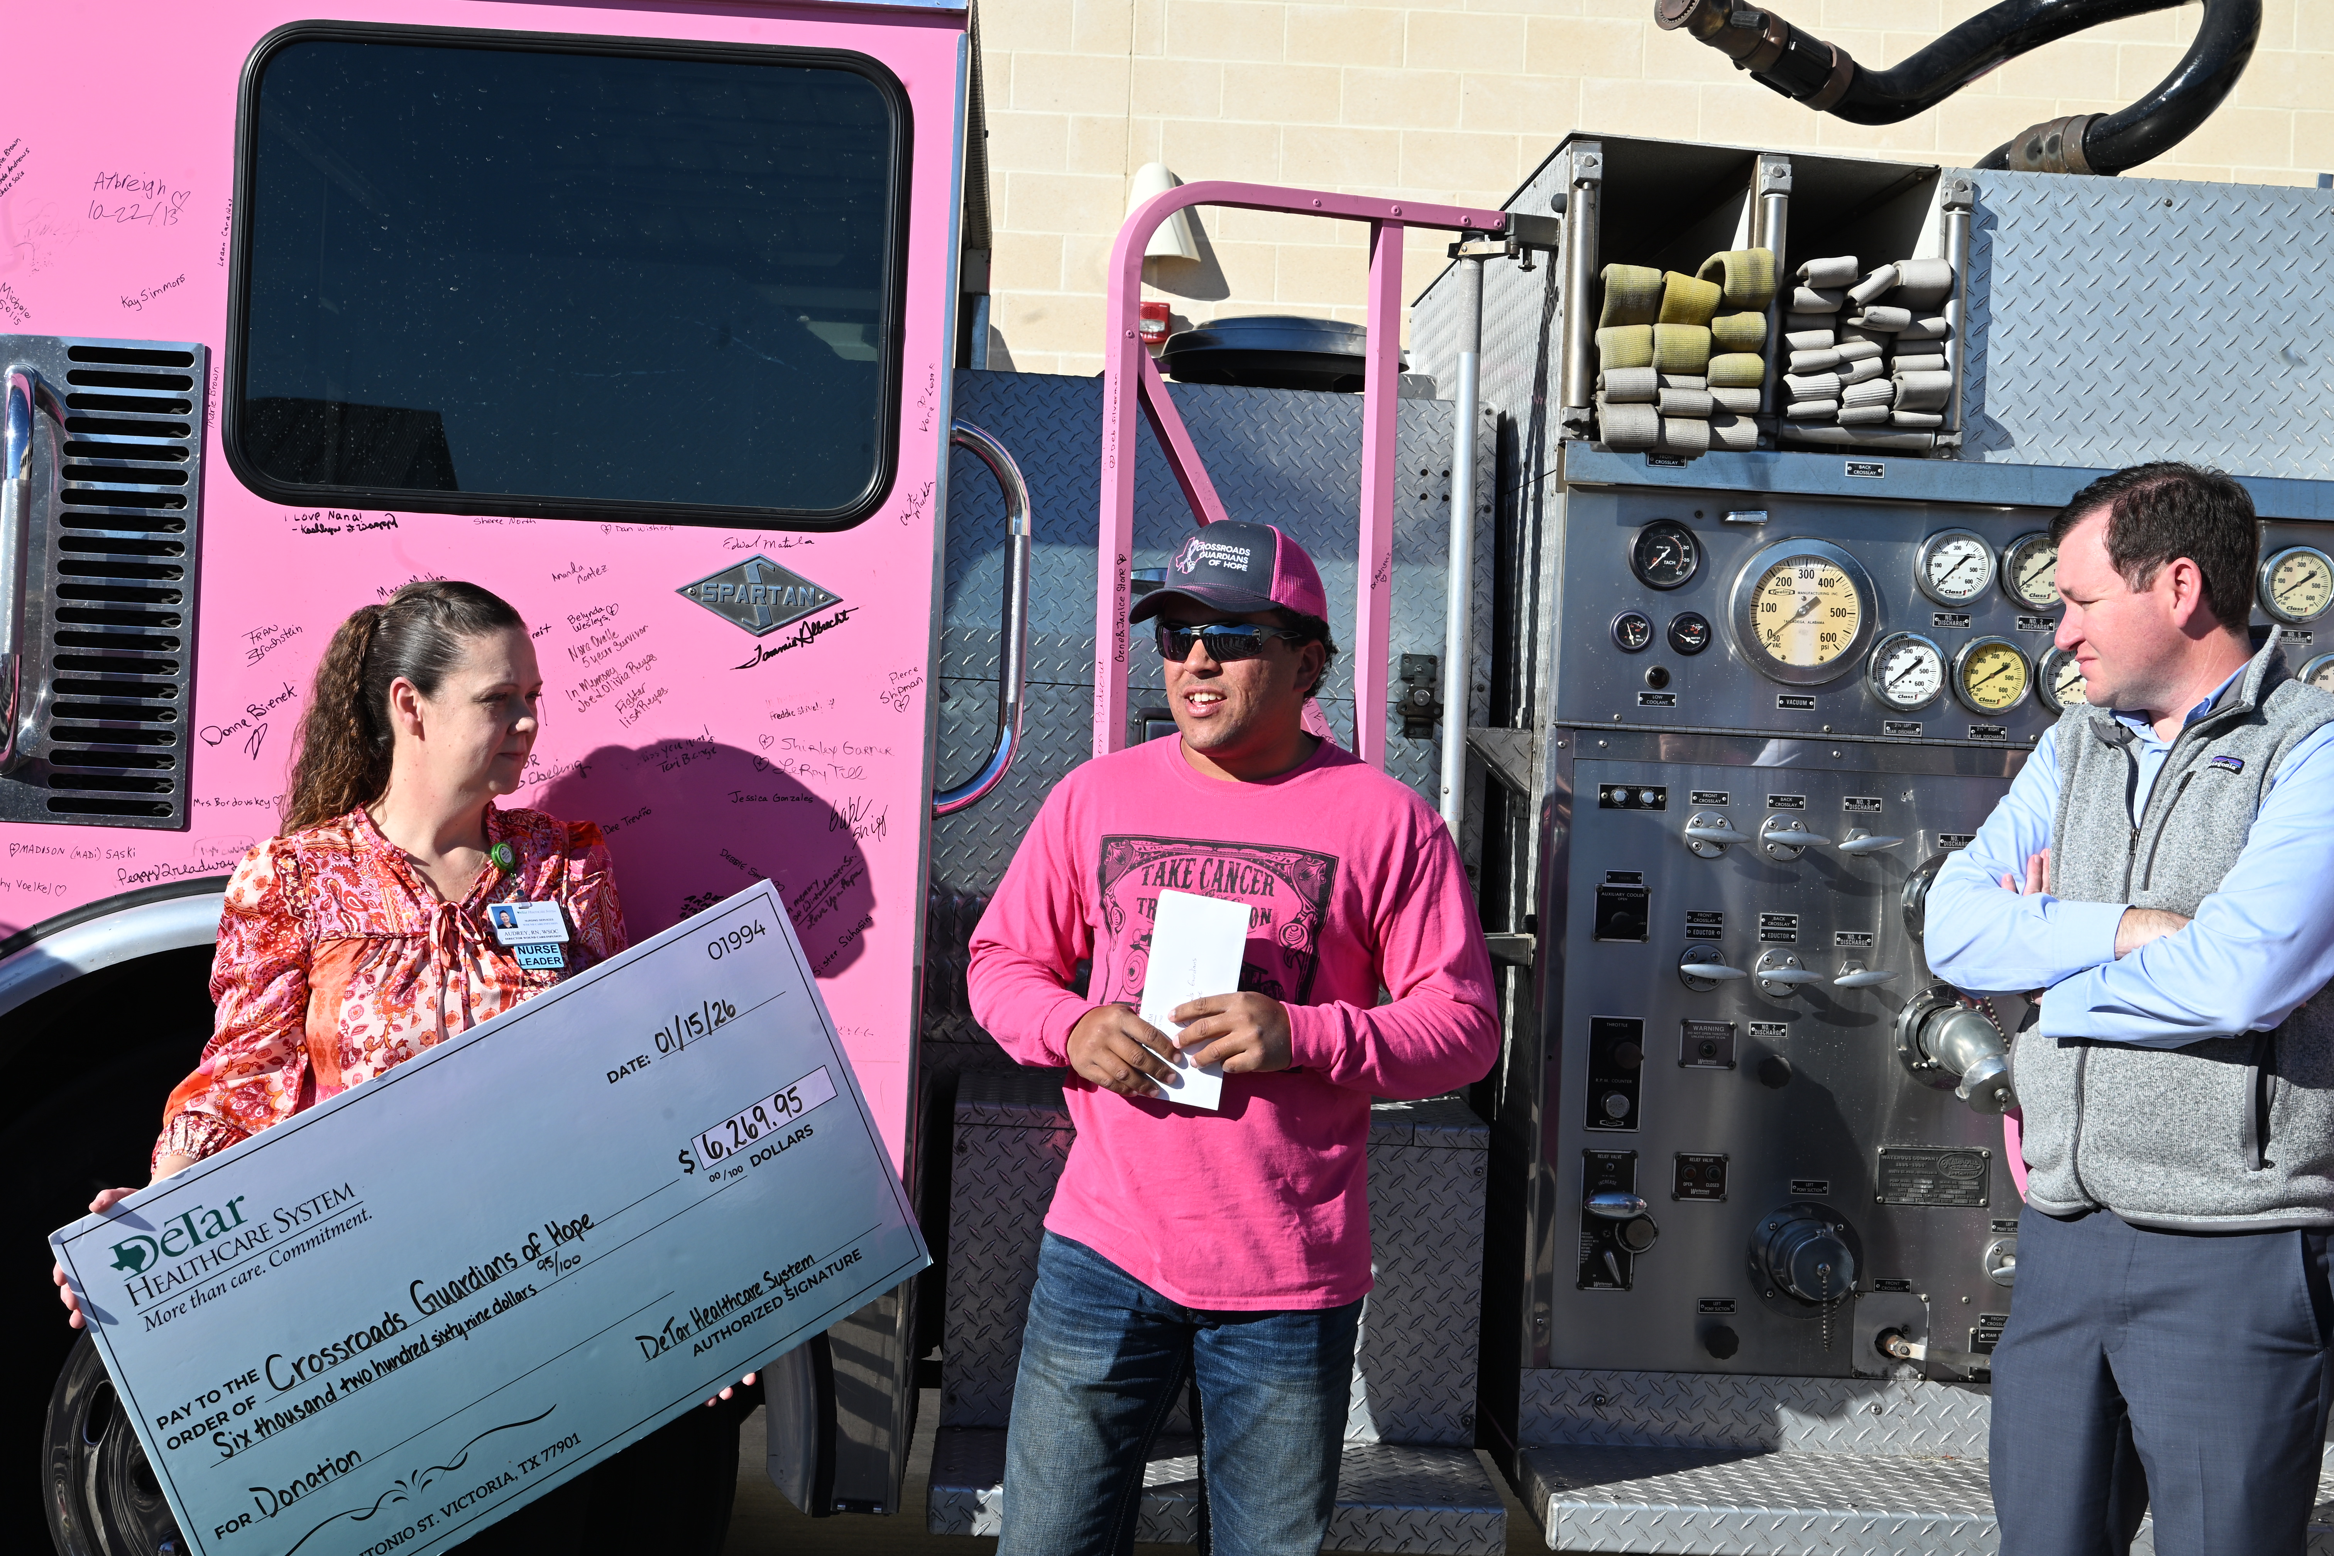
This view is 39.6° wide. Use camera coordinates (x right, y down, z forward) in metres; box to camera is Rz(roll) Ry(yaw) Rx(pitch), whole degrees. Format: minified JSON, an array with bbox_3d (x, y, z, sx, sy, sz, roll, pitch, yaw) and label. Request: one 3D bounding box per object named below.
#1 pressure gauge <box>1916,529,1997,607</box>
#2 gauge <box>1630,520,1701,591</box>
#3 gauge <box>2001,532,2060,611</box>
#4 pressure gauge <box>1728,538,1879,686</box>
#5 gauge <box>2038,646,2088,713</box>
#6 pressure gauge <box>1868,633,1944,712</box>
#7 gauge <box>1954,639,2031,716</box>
[{"bbox_3d":[1.067,-0.285,4.378,0.103,0.103,0.034,3,-1,-4],"label":"pressure gauge"},{"bbox_3d":[0.669,-0.300,4.354,0.093,0.093,0.028,3,-1,-4],"label":"gauge"},{"bbox_3d":[1.184,-0.280,4.386,0.103,0.103,0.034,3,-1,-4],"label":"gauge"},{"bbox_3d":[0.855,-0.223,4.357,0.194,0.194,0.046,3,-1,-4],"label":"pressure gauge"},{"bbox_3d":[1.232,-0.135,4.387,0.103,0.103,0.034,3,-1,-4],"label":"gauge"},{"bbox_3d":[0.996,-0.143,4.371,0.103,0.103,0.034,3,-1,-4],"label":"pressure gauge"},{"bbox_3d":[1.115,-0.139,4.379,0.103,0.103,0.034,3,-1,-4],"label":"gauge"}]

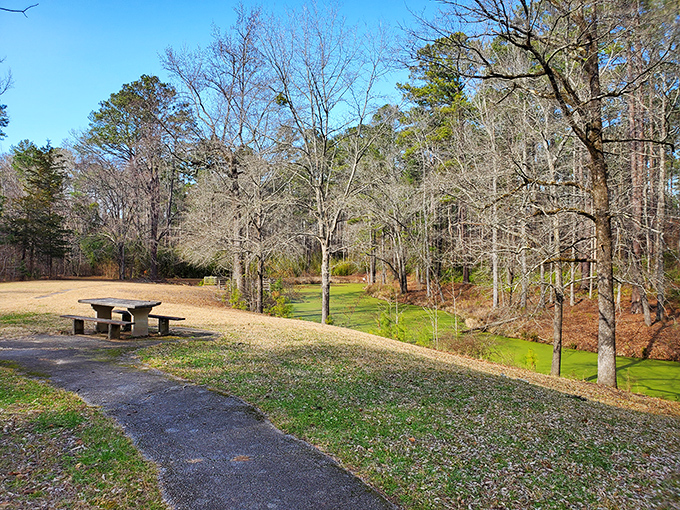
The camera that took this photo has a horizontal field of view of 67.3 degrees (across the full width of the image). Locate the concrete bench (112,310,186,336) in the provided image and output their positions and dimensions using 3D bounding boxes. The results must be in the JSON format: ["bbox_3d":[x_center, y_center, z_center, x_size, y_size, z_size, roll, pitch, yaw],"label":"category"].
[{"bbox_3d":[-4.670,1.645,12.330,2.250,0.420,0.260,0,-1,31],"label":"concrete bench"}]

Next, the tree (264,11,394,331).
[{"bbox_3d":[-0.515,-3.450,19.500,4.900,12.200,4.900,1,-1,0],"label":"tree"}]

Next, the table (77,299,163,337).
[{"bbox_3d":[-5.070,1.460,11.860,2.000,0.760,0.800,0,-1,31],"label":"table"}]

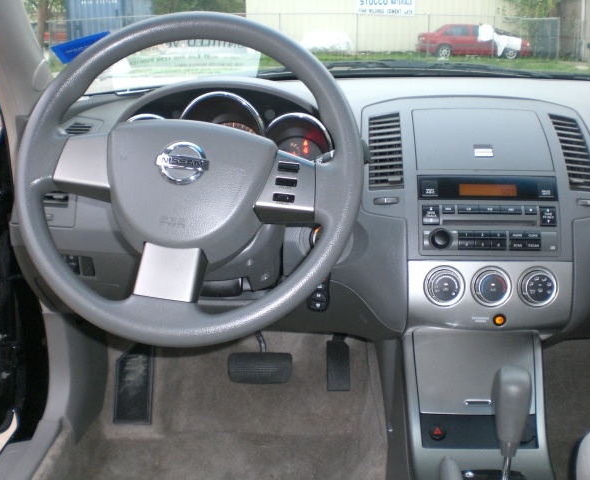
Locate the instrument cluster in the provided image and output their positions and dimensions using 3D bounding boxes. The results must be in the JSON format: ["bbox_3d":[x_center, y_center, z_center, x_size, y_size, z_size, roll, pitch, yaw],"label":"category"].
[{"bbox_3d":[-0.093,-0.154,1.010,0.288,0.125,0.070,1,1,3],"label":"instrument cluster"}]

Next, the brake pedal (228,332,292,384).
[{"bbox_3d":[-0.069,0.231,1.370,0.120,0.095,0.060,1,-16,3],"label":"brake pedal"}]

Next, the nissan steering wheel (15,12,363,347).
[{"bbox_3d":[-0.117,-0.071,0.792,0.385,0.385,0.090,6,-14,4],"label":"nissan steering wheel"}]

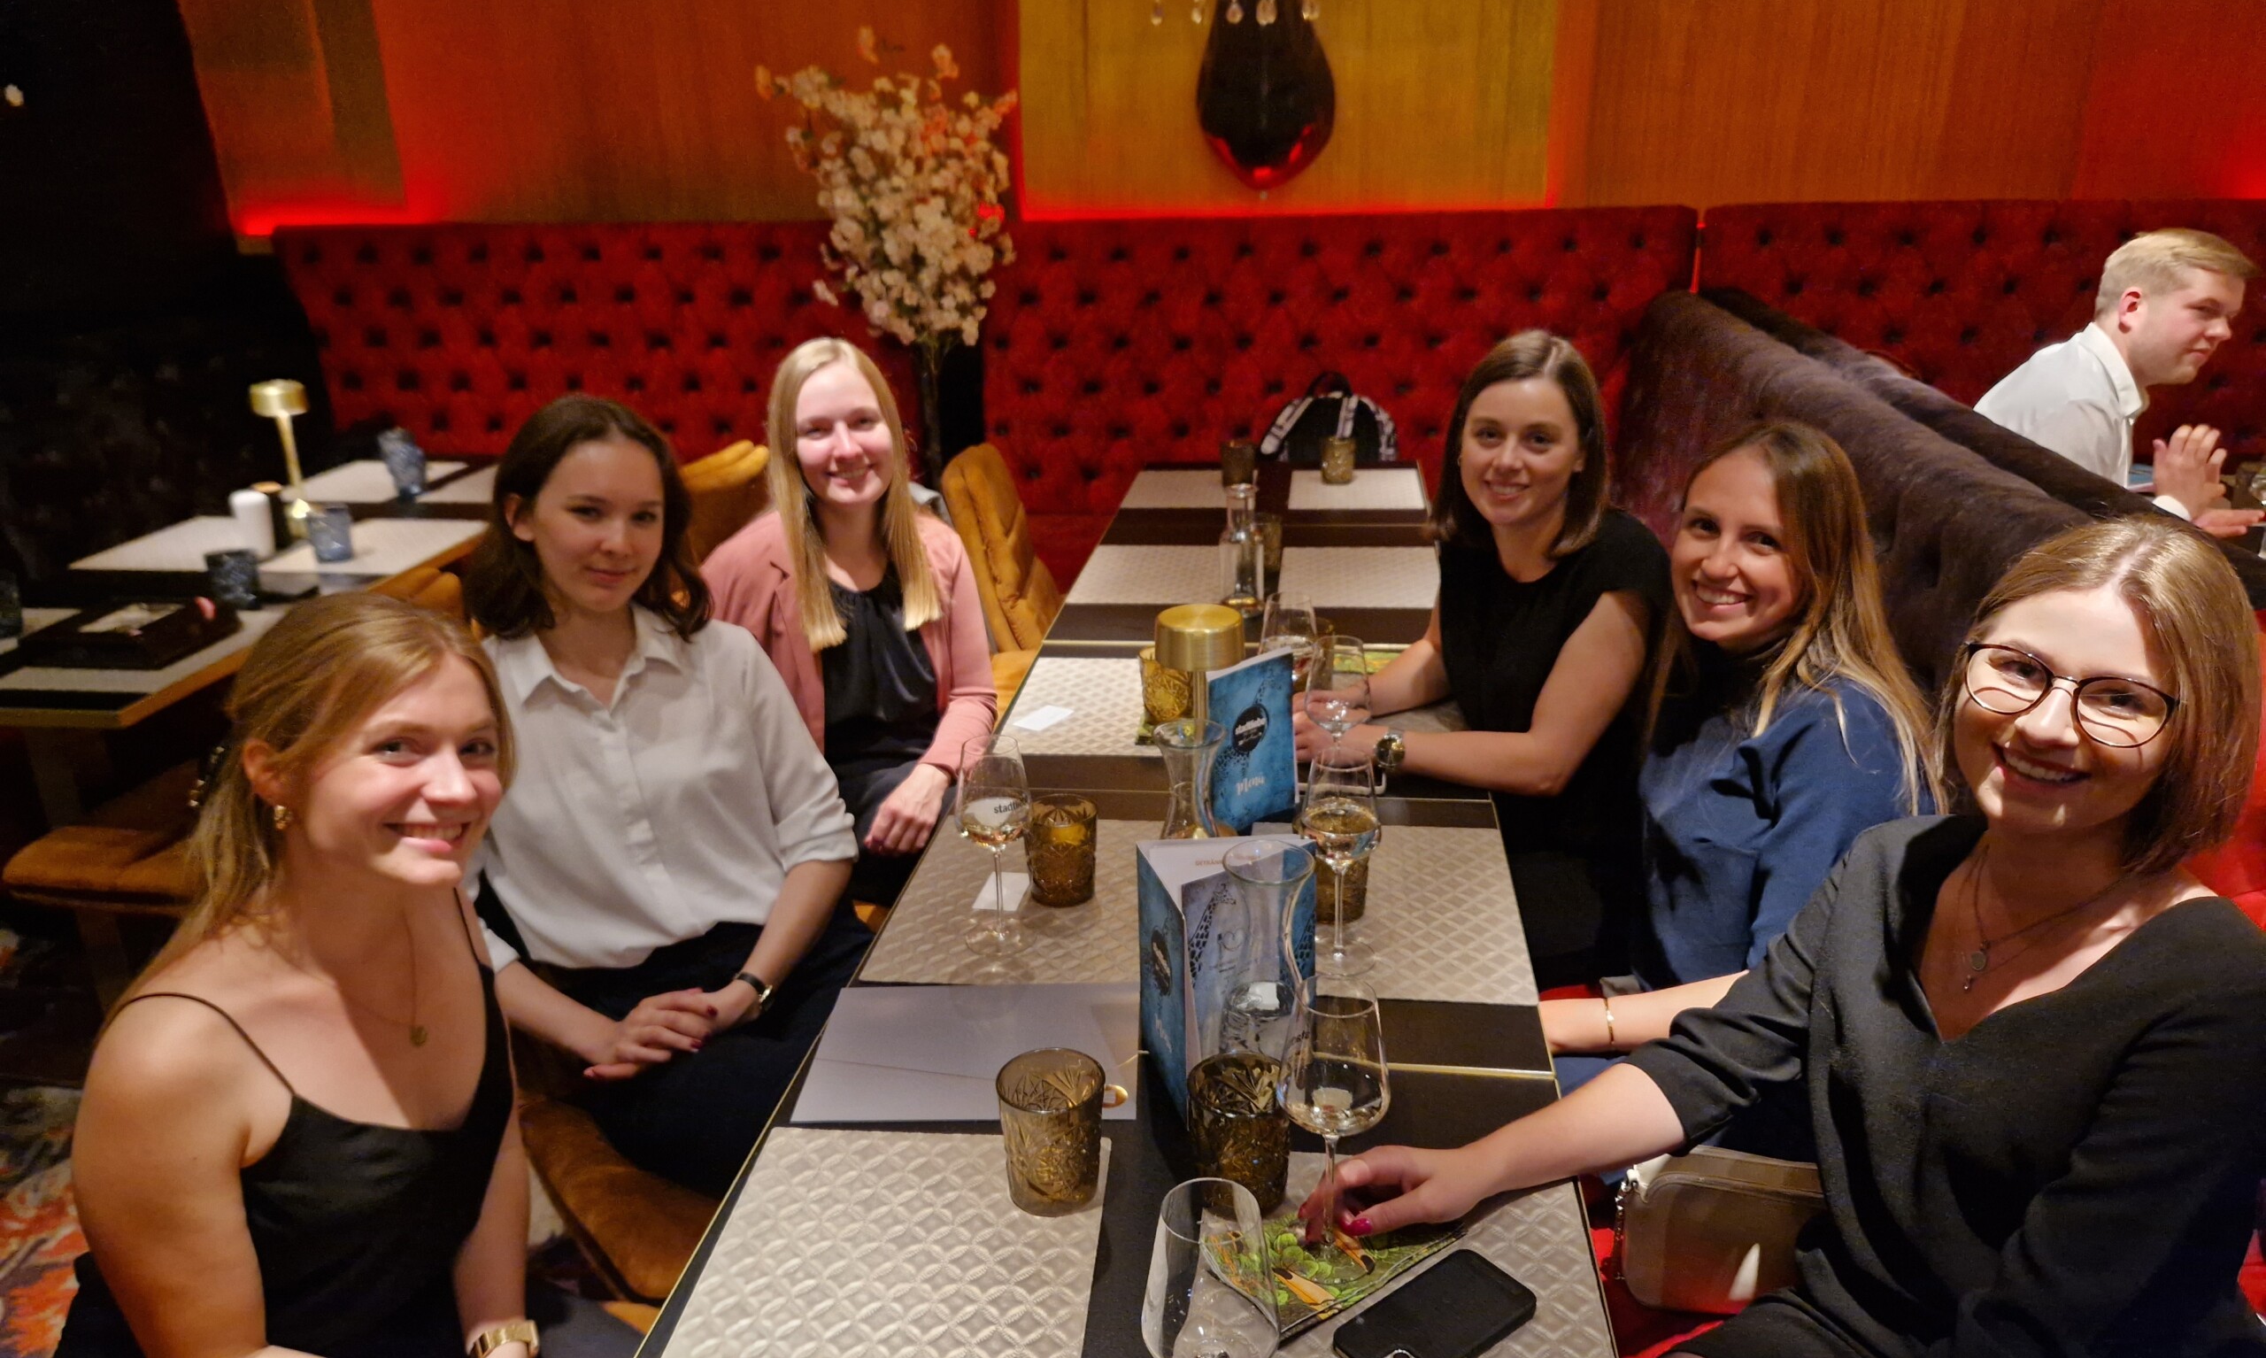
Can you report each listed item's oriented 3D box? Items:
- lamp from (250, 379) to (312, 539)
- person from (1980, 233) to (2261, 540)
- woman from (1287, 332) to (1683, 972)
[{"bbox_3d":[-1.837,-0.478,3.295,0.112,0.330,0.112,1,21,7],"label":"lamp"},{"bbox_3d":[1.785,-0.114,2.731,0.780,1.360,0.520,9,23,28],"label":"person"},{"bbox_3d":[0.528,0.181,2.143,0.670,1.300,0.540,-12,22,-25],"label":"woman"}]

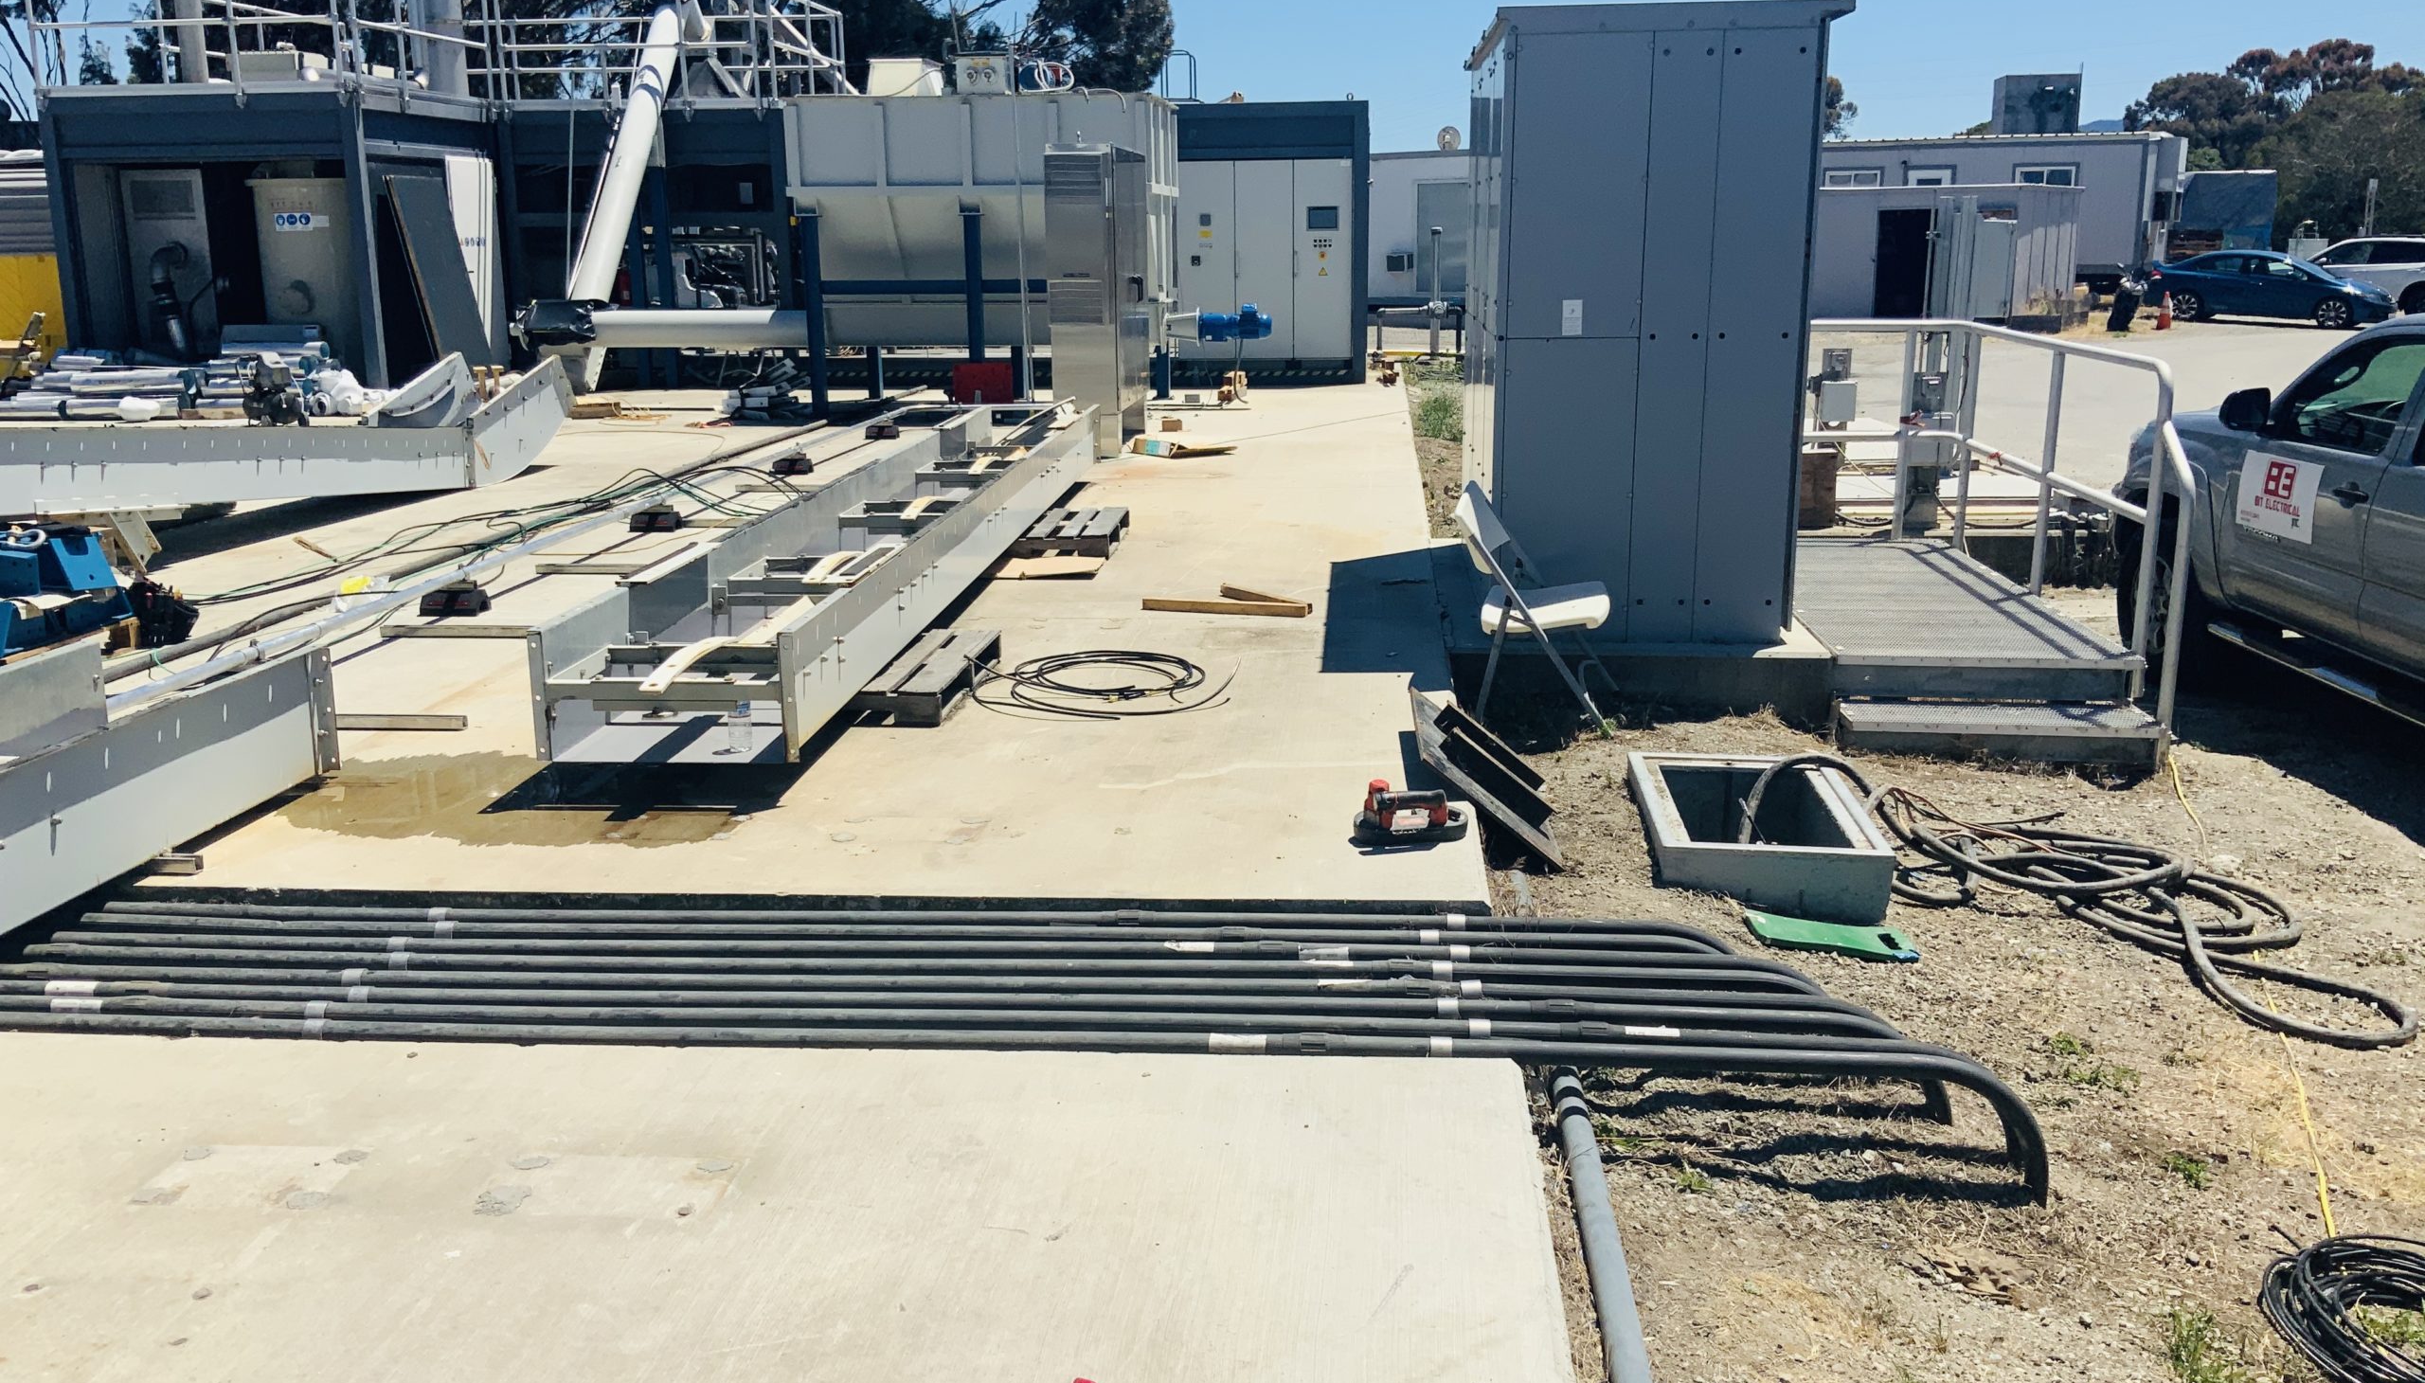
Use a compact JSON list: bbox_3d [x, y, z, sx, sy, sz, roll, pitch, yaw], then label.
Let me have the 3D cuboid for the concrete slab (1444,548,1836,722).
[{"bbox_3d":[1.666,-0.290,8.737,1.380,0.290,2.660,1,13,4],"label":"concrete slab"}]

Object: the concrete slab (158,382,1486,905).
[{"bbox_3d":[-3.418,-1.332,13.189,9.500,0.220,16.500,1,13,5],"label":"concrete slab"}]

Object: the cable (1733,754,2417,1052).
[{"bbox_3d":[2.272,0.414,5.287,1.550,0.400,1.250,7,15,29],"label":"cable"}]

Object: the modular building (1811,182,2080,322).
[{"bbox_3d":[13.370,-8.574,39.687,6.000,2.448,2.500,12,18,43],"label":"modular building"}]

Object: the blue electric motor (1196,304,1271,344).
[{"bbox_3d":[0.193,-3.265,18.031,0.680,0.385,0.360,1,13,4],"label":"blue electric motor"}]

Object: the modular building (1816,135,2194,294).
[{"bbox_3d":[16.550,-11.211,47.706,11.000,3.247,2.800,10,17,37],"label":"modular building"}]

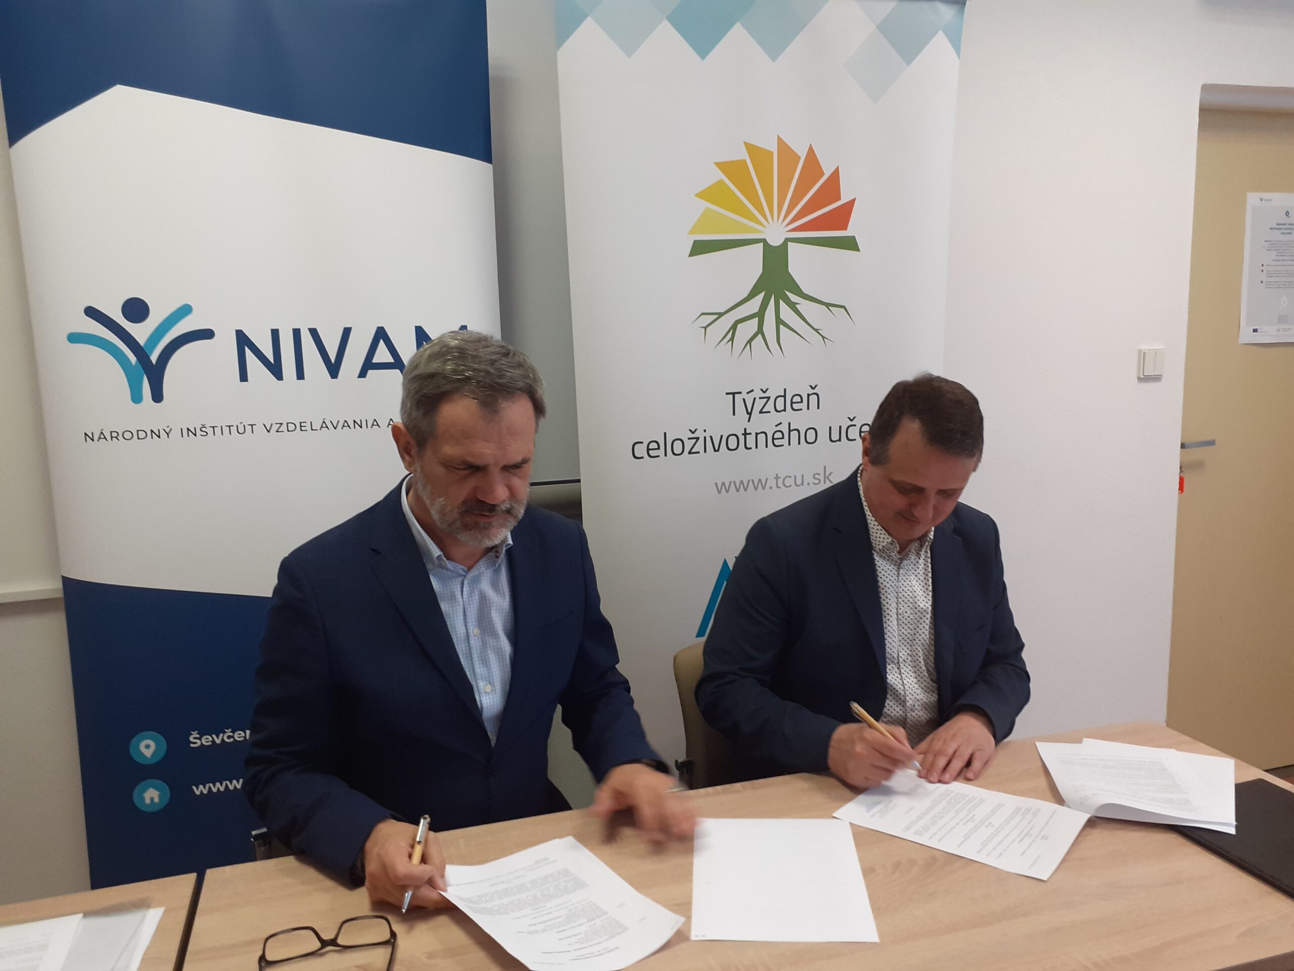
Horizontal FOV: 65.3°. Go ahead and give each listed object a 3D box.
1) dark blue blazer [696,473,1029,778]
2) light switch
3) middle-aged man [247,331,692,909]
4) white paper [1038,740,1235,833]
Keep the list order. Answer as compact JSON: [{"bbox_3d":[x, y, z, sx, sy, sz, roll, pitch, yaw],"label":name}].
[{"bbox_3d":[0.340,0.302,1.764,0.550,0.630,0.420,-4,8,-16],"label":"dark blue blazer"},{"bbox_3d":[1.324,-0.324,2.650,0.082,0.082,0.014,-4,8,-16],"label":"light switch"},{"bbox_3d":[-0.291,0.495,1.496,0.570,1.420,0.680,-4,9,-20],"label":"middle-aged man"},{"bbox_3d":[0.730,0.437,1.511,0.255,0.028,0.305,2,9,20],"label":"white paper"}]

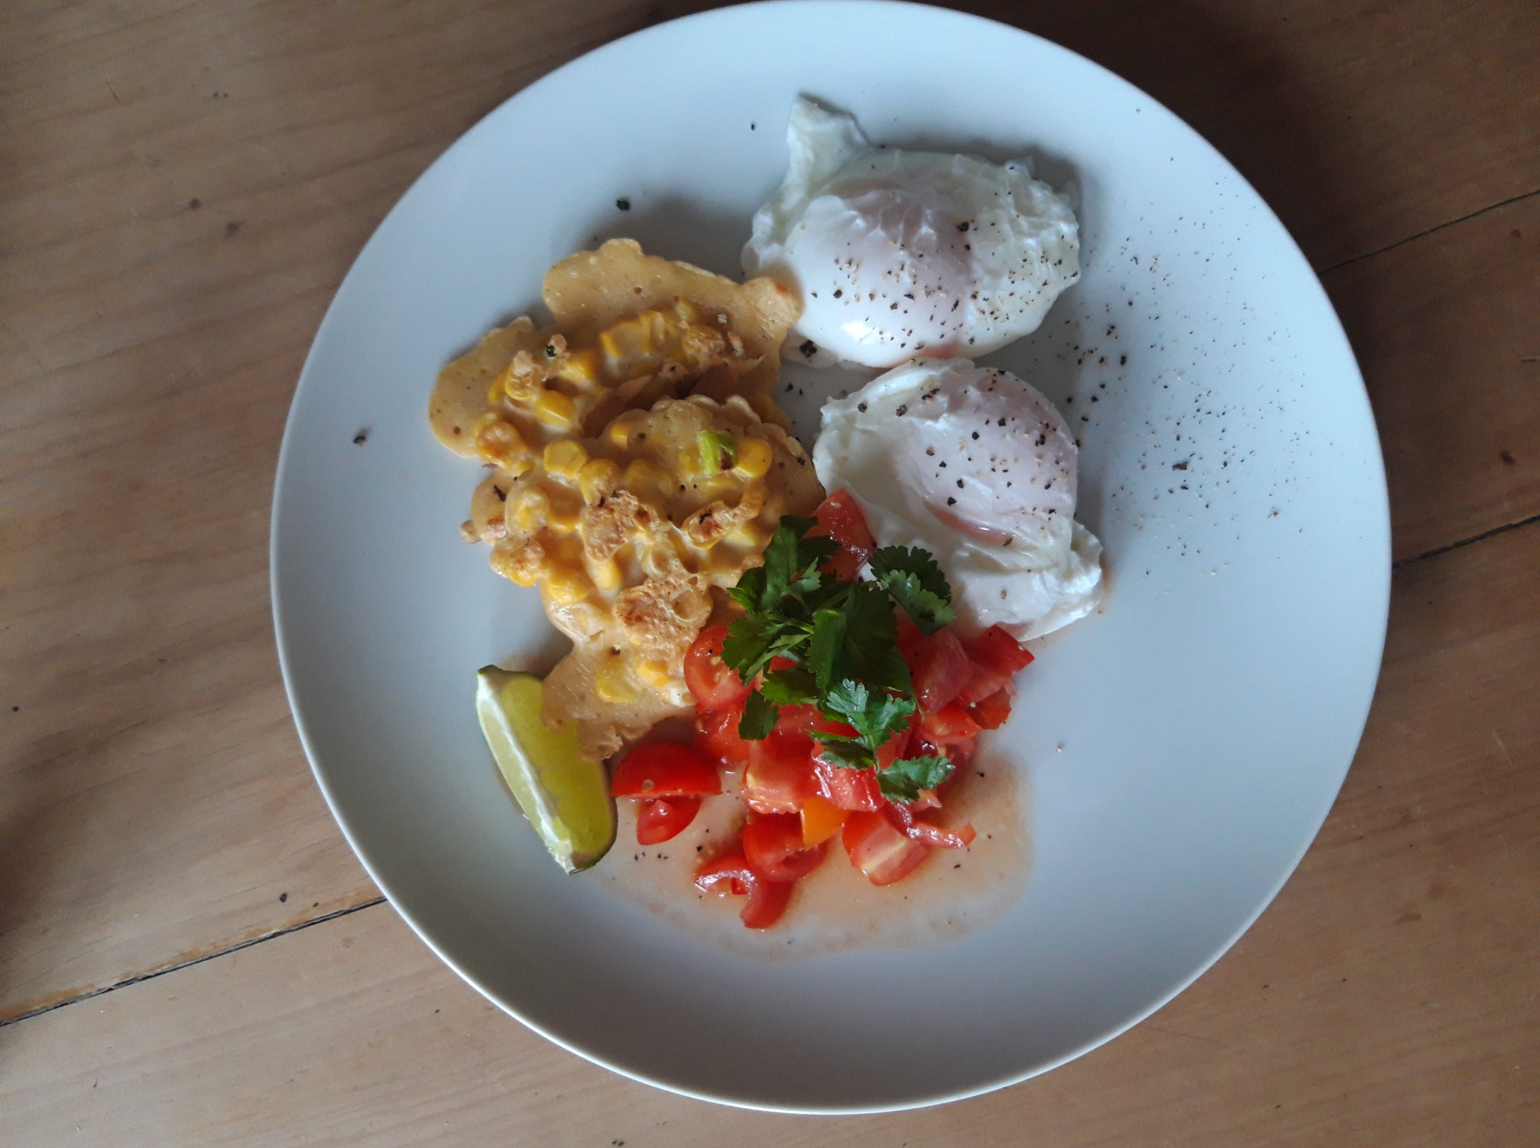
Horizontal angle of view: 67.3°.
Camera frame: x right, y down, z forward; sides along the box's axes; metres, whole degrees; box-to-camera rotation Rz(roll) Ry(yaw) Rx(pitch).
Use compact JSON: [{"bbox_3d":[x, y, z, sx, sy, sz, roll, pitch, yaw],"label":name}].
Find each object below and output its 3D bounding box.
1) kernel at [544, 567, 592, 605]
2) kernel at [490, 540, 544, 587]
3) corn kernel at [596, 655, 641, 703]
[{"bbox_3d":[-0.048,0.003,0.278,0.011,0.008,0.009,15,89,3],"label":"kernel"},{"bbox_3d":[-0.061,-0.002,0.280,0.011,0.007,0.009,37,89,2],"label":"kernel"},{"bbox_3d":[-0.037,0.025,0.279,0.010,0.006,0.011,-11,88,1],"label":"corn kernel"}]

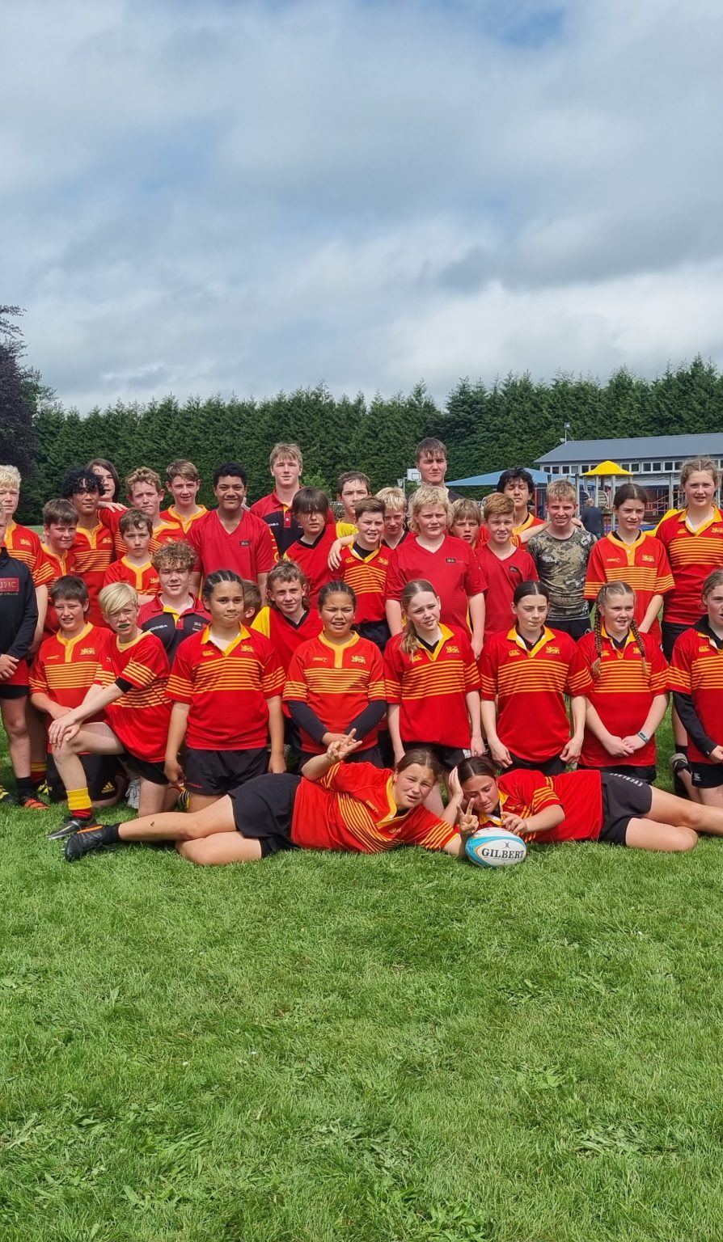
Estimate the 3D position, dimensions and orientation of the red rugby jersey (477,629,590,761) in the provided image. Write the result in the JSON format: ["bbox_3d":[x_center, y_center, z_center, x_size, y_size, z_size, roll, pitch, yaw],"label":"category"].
[{"bbox_3d":[0.831,0.374,6.030,0.520,0.670,0.270,0,6,6],"label":"red rugby jersey"}]

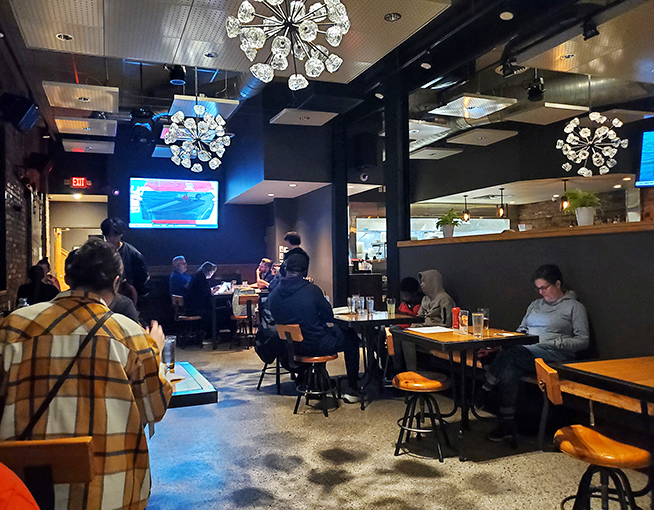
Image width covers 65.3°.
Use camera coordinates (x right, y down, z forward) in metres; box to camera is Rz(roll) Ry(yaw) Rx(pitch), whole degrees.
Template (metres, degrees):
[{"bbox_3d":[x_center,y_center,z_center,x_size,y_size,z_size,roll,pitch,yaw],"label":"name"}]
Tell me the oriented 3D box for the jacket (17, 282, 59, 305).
[{"bbox_3d":[-3.398,0.601,6.012,0.460,0.580,0.280,-1,-1,-45],"label":"jacket"}]

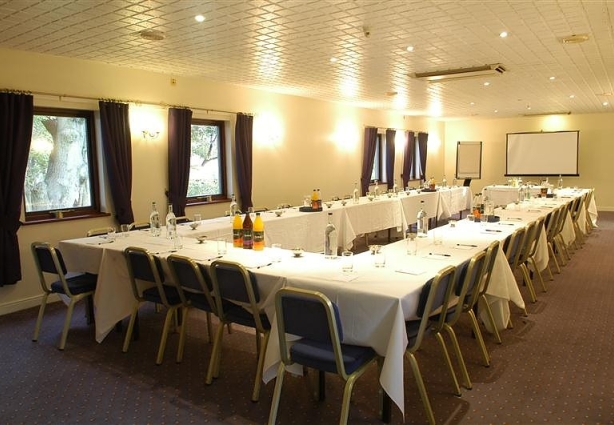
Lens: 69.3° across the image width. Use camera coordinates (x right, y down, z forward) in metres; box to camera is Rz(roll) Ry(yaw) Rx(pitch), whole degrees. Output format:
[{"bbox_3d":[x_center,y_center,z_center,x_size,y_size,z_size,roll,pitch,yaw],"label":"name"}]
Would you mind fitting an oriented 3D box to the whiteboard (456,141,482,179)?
[{"bbox_3d":[4.673,-1.502,12.821,0.700,1.050,0.050,2,7,27],"label":"whiteboard"}]

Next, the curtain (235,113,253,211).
[{"bbox_3d":[-0.948,-0.632,6.757,0.120,1.700,0.290,4,8,37],"label":"curtain"}]

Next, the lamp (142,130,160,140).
[{"bbox_3d":[-1.921,-0.959,5.432,0.140,0.150,0.240,4,8,37],"label":"lamp"}]

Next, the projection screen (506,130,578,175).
[{"bbox_3d":[6.362,-1.586,11.991,1.830,1.180,0.060,4,8,37],"label":"projection screen"}]

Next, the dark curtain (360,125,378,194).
[{"bbox_3d":[1.364,-1.031,9.821,0.140,1.700,0.500,4,8,37],"label":"dark curtain"}]

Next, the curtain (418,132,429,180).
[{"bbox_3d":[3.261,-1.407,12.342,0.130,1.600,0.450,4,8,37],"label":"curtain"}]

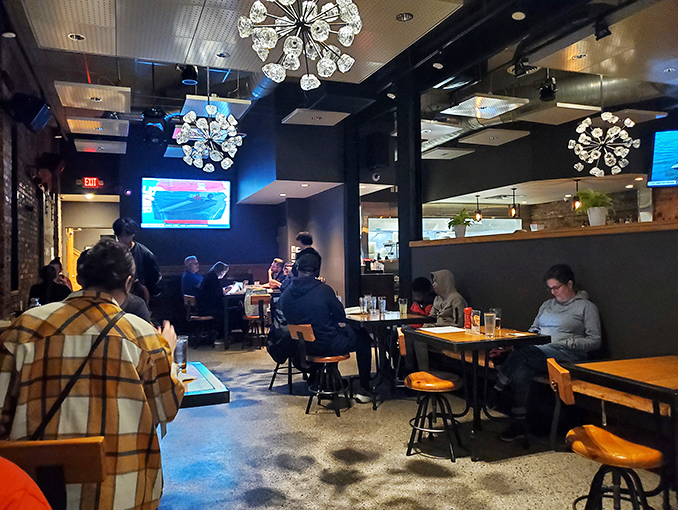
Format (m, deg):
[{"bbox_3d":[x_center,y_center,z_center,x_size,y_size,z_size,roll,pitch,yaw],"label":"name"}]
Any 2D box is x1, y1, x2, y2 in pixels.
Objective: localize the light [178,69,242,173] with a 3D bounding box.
[{"bbox_3d":[-1.442,-1.512,5.700,0.720,1.170,0.720,-1,0,-23],"label":"light"}]

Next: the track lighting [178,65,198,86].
[{"bbox_3d":[-1.632,-1.933,5.500,0.200,0.240,0.200,-1,0,-23],"label":"track lighting"}]

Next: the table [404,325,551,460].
[{"bbox_3d":[0.934,0.929,3.579,0.710,0.760,0.680,-1,-1,-23],"label":"table"}]

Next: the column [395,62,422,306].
[{"bbox_3d":[0.841,-0.451,6.021,0.170,3.510,0.250,-1,0,-23],"label":"column"}]

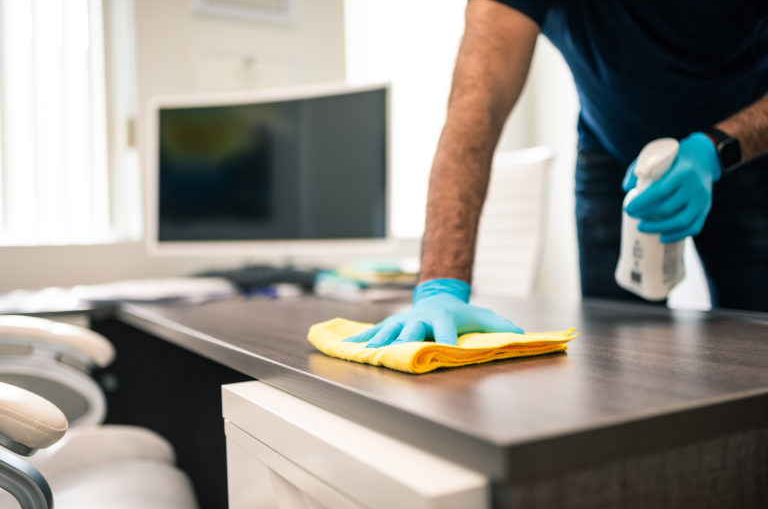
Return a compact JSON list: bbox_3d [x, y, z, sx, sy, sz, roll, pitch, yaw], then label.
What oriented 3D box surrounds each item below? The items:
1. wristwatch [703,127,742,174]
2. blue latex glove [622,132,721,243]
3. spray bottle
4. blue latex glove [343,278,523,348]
[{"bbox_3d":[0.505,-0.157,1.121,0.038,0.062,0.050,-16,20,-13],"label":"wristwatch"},{"bbox_3d":[0.425,-0.099,1.100,0.115,0.150,0.120,0,3,45],"label":"blue latex glove"},{"bbox_3d":[0.390,-0.054,1.090,0.080,0.225,0.072,-30,36,-28],"label":"spray bottle"},{"bbox_3d":[0.071,0.069,0.916,0.204,0.066,0.166,-1,2,18],"label":"blue latex glove"}]

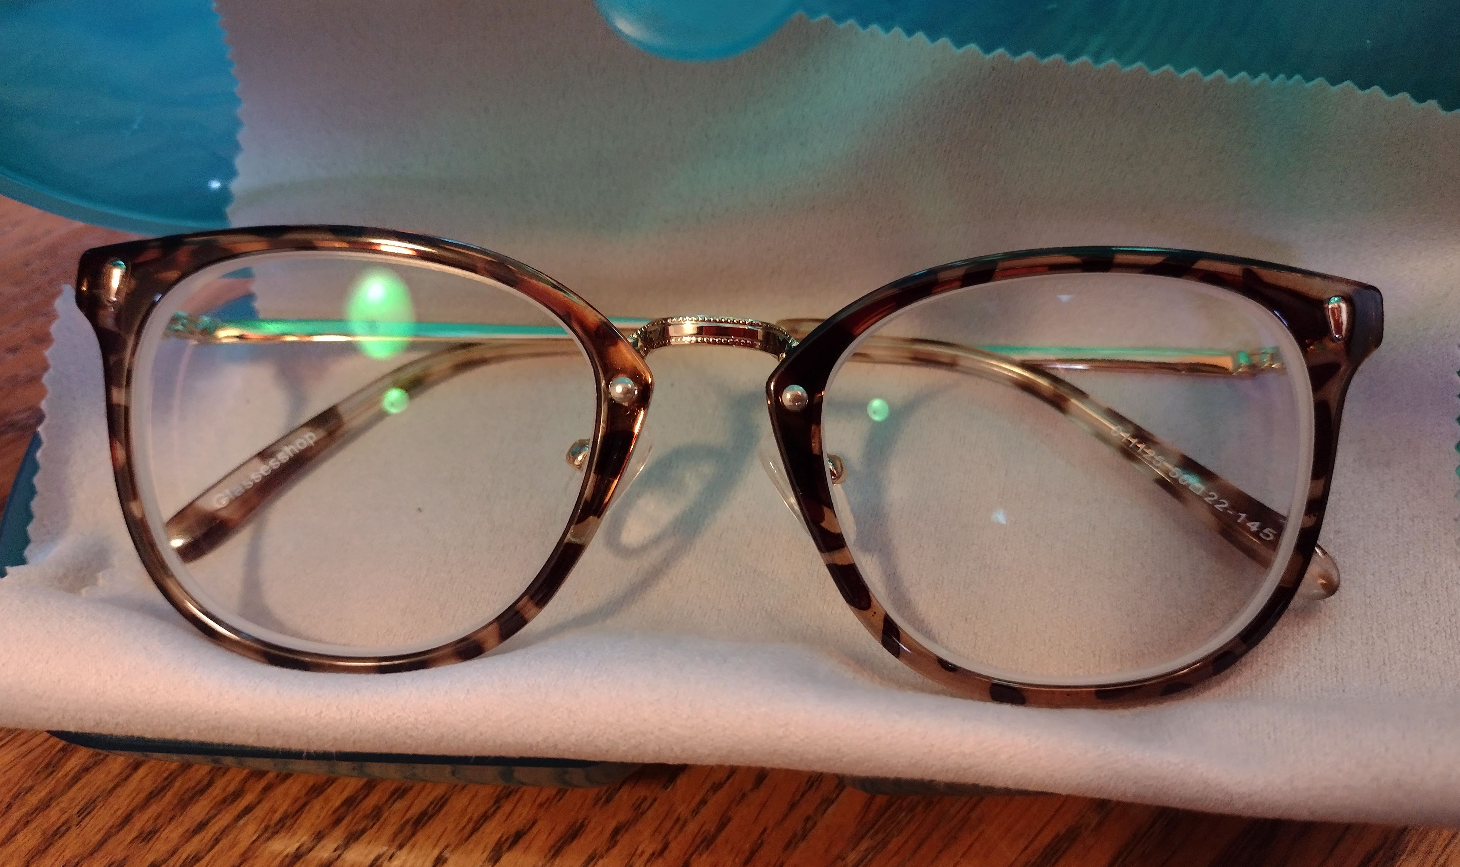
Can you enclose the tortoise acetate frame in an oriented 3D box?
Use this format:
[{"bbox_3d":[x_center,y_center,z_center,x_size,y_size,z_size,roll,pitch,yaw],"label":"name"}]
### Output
[{"bbox_3d":[-0.001,0.004,0.130,0.140,0.031,0.048,2,81,2],"label":"tortoise acetate frame"}]

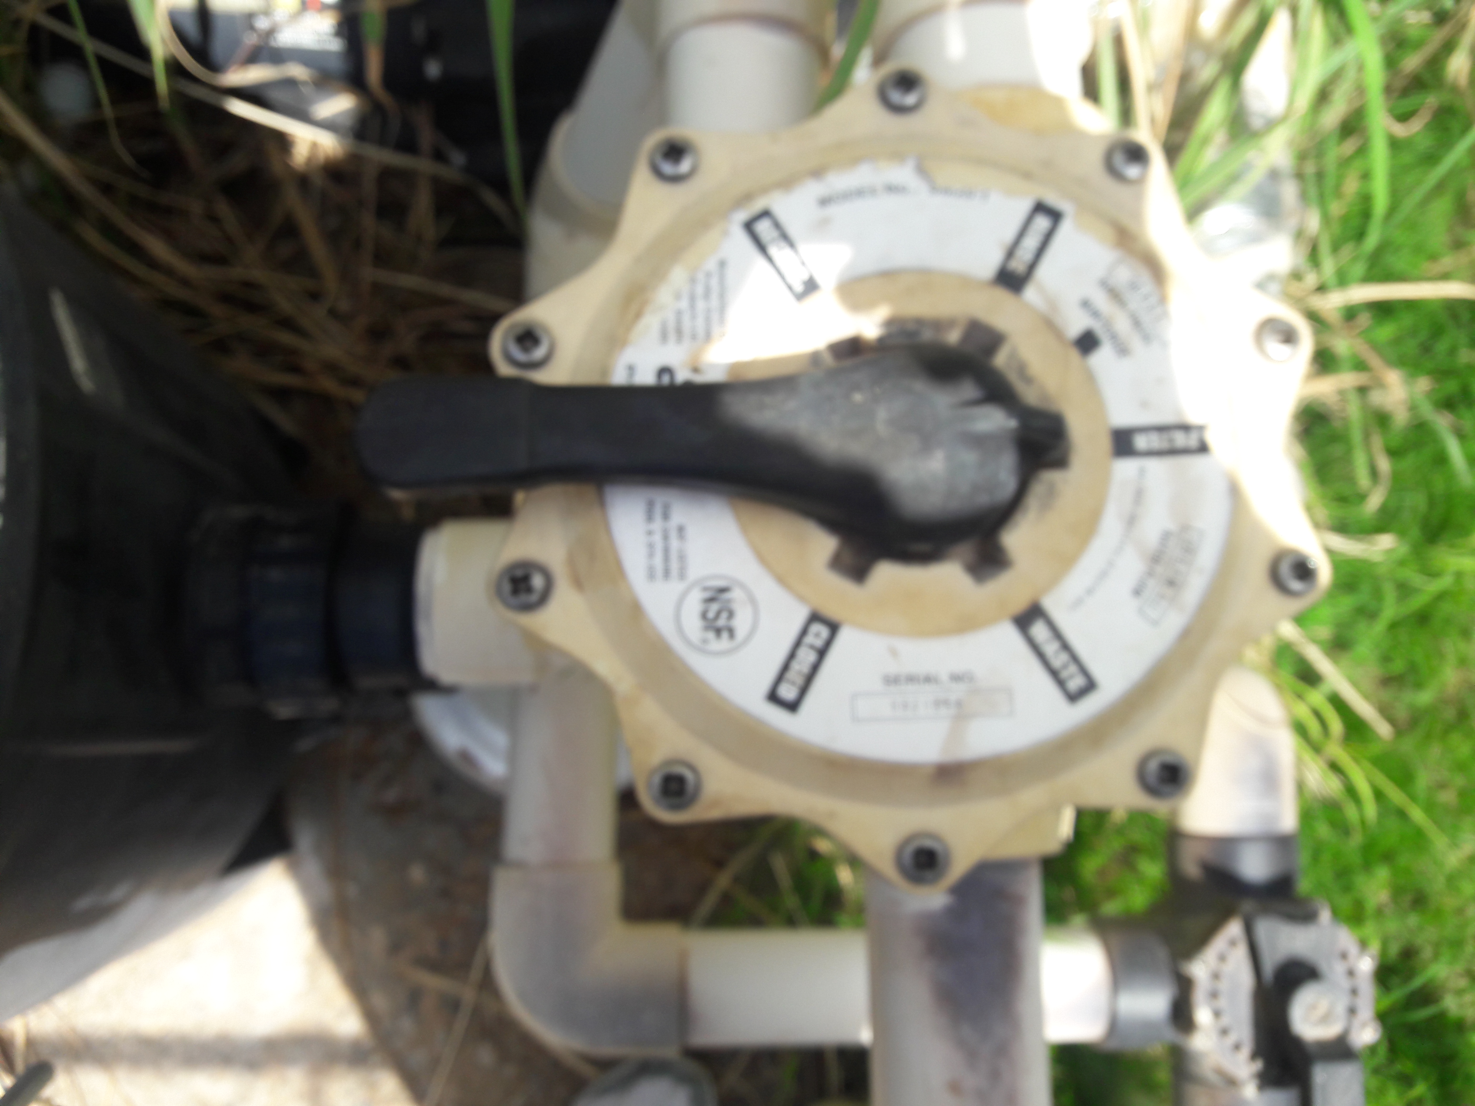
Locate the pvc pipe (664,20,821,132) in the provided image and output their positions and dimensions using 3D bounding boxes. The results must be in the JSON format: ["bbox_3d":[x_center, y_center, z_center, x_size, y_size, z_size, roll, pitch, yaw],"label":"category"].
[{"bbox_3d":[0.003,-0.167,0.468,0.060,0.060,0.065,0,80,0],"label":"pvc pipe"}]

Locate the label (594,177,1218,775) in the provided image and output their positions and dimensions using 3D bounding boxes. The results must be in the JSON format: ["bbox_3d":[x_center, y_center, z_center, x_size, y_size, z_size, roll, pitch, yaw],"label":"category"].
[{"bbox_3d":[0.052,-0.031,0.348,0.183,0.003,0.183,0,80,0],"label":"label"}]

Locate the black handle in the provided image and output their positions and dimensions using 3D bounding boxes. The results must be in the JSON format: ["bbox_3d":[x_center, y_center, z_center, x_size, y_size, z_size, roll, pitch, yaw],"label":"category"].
[{"bbox_3d":[-0.003,-0.028,0.323,0.194,0.050,0.056,0,80,0],"label":"black handle"}]

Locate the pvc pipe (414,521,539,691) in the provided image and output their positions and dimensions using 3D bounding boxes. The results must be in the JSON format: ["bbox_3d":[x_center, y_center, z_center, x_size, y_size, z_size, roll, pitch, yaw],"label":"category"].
[{"bbox_3d":[-0.100,0.020,0.462,0.056,0.065,0.065,0,80,0],"label":"pvc pipe"}]

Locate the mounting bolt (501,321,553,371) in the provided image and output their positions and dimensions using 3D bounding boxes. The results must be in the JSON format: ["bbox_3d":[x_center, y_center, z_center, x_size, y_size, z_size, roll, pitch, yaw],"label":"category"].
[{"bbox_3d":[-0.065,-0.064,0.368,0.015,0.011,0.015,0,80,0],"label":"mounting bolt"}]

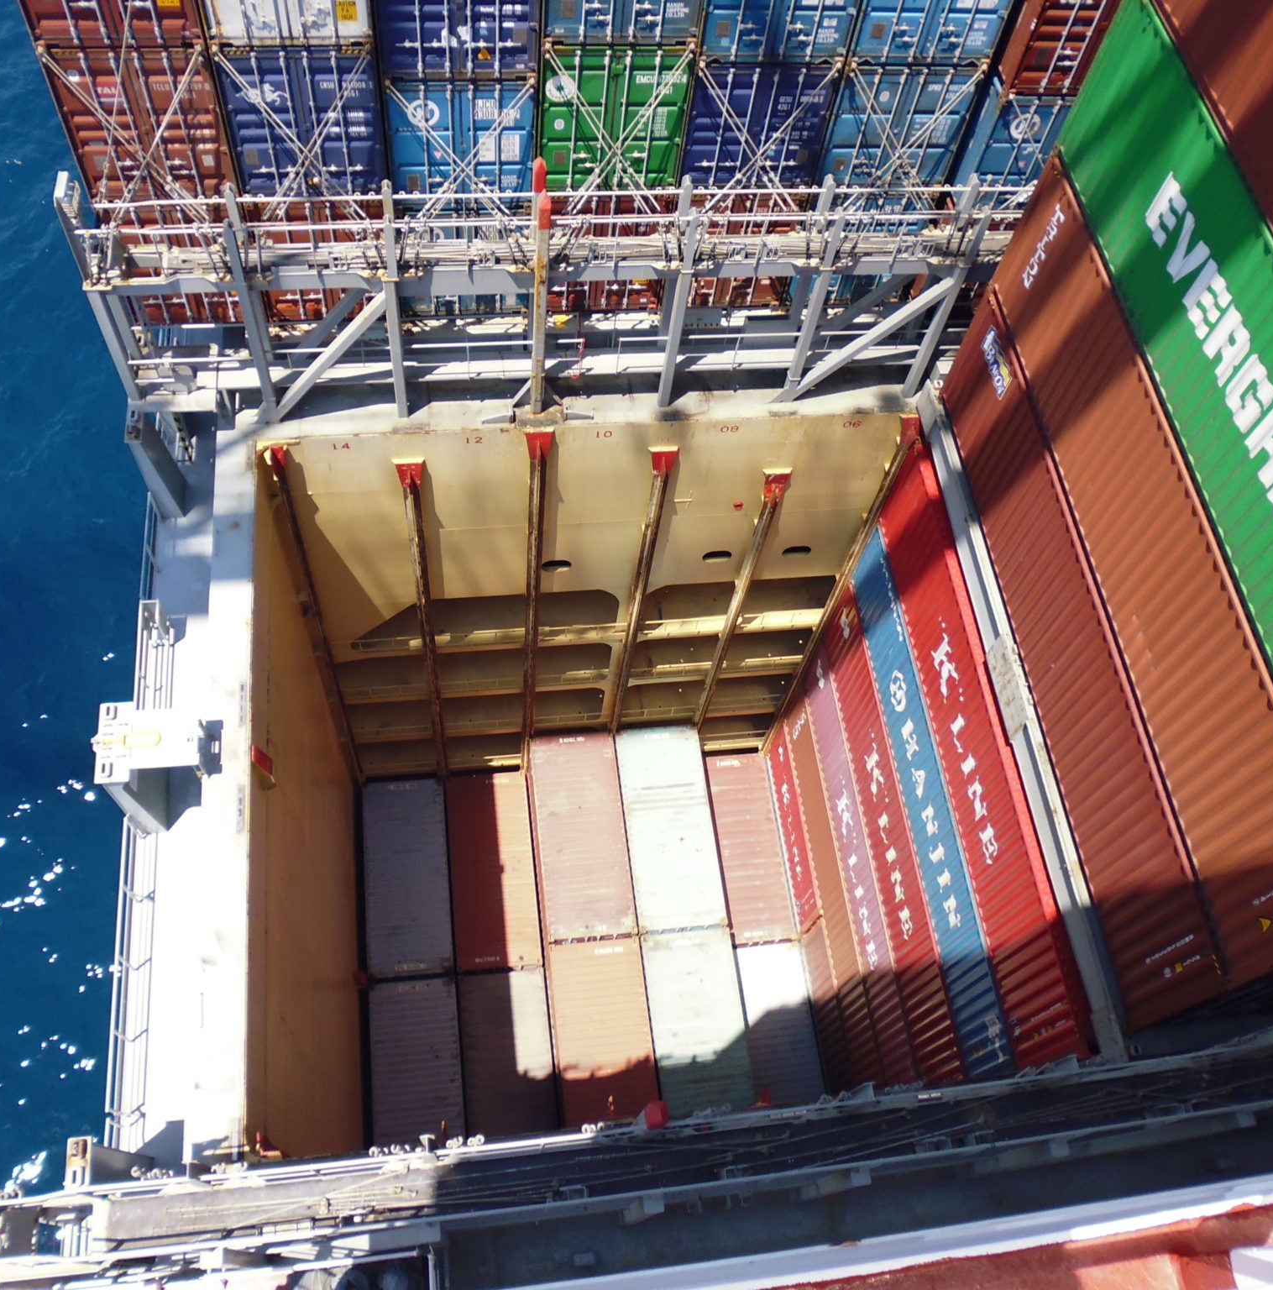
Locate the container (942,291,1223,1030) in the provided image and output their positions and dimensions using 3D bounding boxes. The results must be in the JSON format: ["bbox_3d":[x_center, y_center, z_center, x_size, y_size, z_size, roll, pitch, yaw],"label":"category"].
[{"bbox_3d":[8.070,-0.334,19.631,2.438,2.946,12.192,-3,62,-7],"label":"container"}]

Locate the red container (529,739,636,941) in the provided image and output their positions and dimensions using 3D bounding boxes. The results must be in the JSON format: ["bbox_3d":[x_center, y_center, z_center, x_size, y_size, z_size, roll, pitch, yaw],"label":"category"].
[{"bbox_3d":[-1.622,5.958,35.133,2.438,2.591,6.058,-3,62,-7],"label":"red container"}]

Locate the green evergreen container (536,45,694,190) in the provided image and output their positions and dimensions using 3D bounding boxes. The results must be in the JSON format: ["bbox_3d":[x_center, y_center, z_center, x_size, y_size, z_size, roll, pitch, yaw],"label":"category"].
[{"bbox_3d":[-1.042,-13.973,22.668,2.438,2.839,12.192,-3,62,-7],"label":"green evergreen container"}]

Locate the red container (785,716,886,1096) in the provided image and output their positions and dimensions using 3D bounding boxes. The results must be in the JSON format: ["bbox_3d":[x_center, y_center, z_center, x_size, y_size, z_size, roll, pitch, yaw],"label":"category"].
[{"bbox_3d":[6.524,6.888,32.402,2.438,2.797,12.192,-3,62,-7],"label":"red container"}]

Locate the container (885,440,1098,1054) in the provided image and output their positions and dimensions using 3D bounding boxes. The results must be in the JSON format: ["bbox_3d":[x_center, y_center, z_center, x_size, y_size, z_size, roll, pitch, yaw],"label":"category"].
[{"bbox_3d":[7.460,1.678,22.979,2.438,2.840,12.192,-3,62,-7],"label":"container"}]

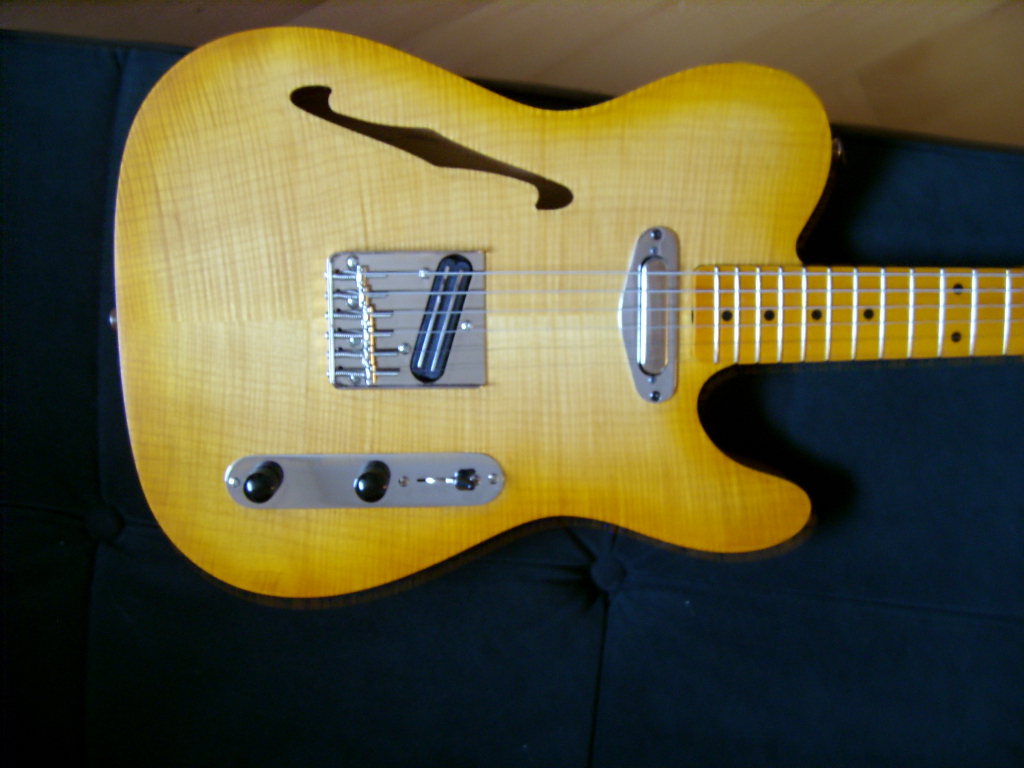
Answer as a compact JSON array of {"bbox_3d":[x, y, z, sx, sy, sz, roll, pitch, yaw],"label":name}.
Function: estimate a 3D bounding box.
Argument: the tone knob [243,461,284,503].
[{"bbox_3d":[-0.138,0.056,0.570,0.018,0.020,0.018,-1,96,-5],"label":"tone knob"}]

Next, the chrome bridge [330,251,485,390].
[{"bbox_3d":[-0.058,-0.035,0.574,0.089,0.015,0.077,-1,96,-5],"label":"chrome bridge"}]

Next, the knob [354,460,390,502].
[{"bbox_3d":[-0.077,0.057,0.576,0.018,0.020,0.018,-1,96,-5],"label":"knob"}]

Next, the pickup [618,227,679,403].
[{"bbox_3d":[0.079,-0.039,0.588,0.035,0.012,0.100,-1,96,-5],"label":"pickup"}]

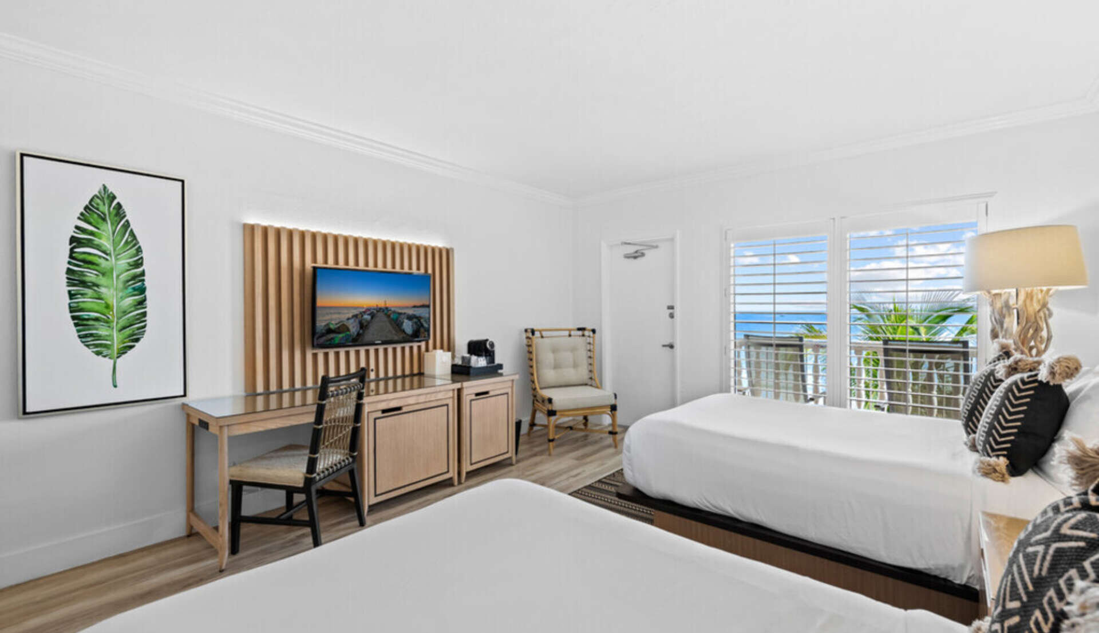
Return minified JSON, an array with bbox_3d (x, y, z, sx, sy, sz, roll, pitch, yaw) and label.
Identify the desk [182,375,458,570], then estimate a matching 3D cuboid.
[{"bbox_3d":[-1.388,0.880,3.220,0.625,0.762,1.558,0,1,39],"label":"desk"}]

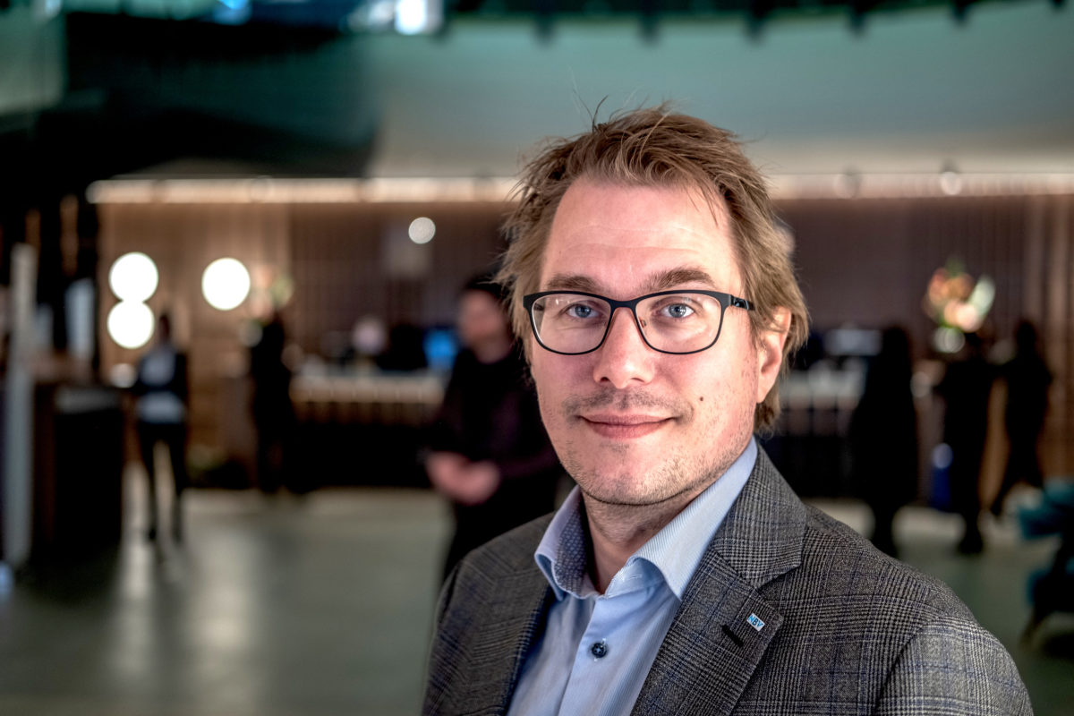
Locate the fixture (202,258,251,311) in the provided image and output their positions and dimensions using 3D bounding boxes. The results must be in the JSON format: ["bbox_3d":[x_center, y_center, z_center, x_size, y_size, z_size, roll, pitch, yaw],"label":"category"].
[{"bbox_3d":[-3.040,-0.724,15.500,0.420,0.420,0.420,0,1,0],"label":"fixture"}]

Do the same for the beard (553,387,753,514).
[{"bbox_3d":[0.064,0.059,1.022,0.132,0.085,0.100,0,1,13],"label":"beard"}]

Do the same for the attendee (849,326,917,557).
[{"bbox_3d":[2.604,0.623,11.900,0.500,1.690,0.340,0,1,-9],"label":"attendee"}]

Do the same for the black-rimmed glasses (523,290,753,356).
[{"bbox_3d":[0.071,-0.021,1.055,0.140,0.045,0.140,0,1,13],"label":"black-rimmed glasses"}]

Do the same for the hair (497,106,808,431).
[{"bbox_3d":[0.084,-0.060,1.110,0.205,0.225,0.215,0,1,13],"label":"hair"}]

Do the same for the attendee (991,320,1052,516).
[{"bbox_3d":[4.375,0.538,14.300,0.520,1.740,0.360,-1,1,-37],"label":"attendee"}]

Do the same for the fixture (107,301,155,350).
[{"bbox_3d":[-3.990,-0.320,15.500,0.420,0.420,0.420,0,1,0],"label":"fixture"}]

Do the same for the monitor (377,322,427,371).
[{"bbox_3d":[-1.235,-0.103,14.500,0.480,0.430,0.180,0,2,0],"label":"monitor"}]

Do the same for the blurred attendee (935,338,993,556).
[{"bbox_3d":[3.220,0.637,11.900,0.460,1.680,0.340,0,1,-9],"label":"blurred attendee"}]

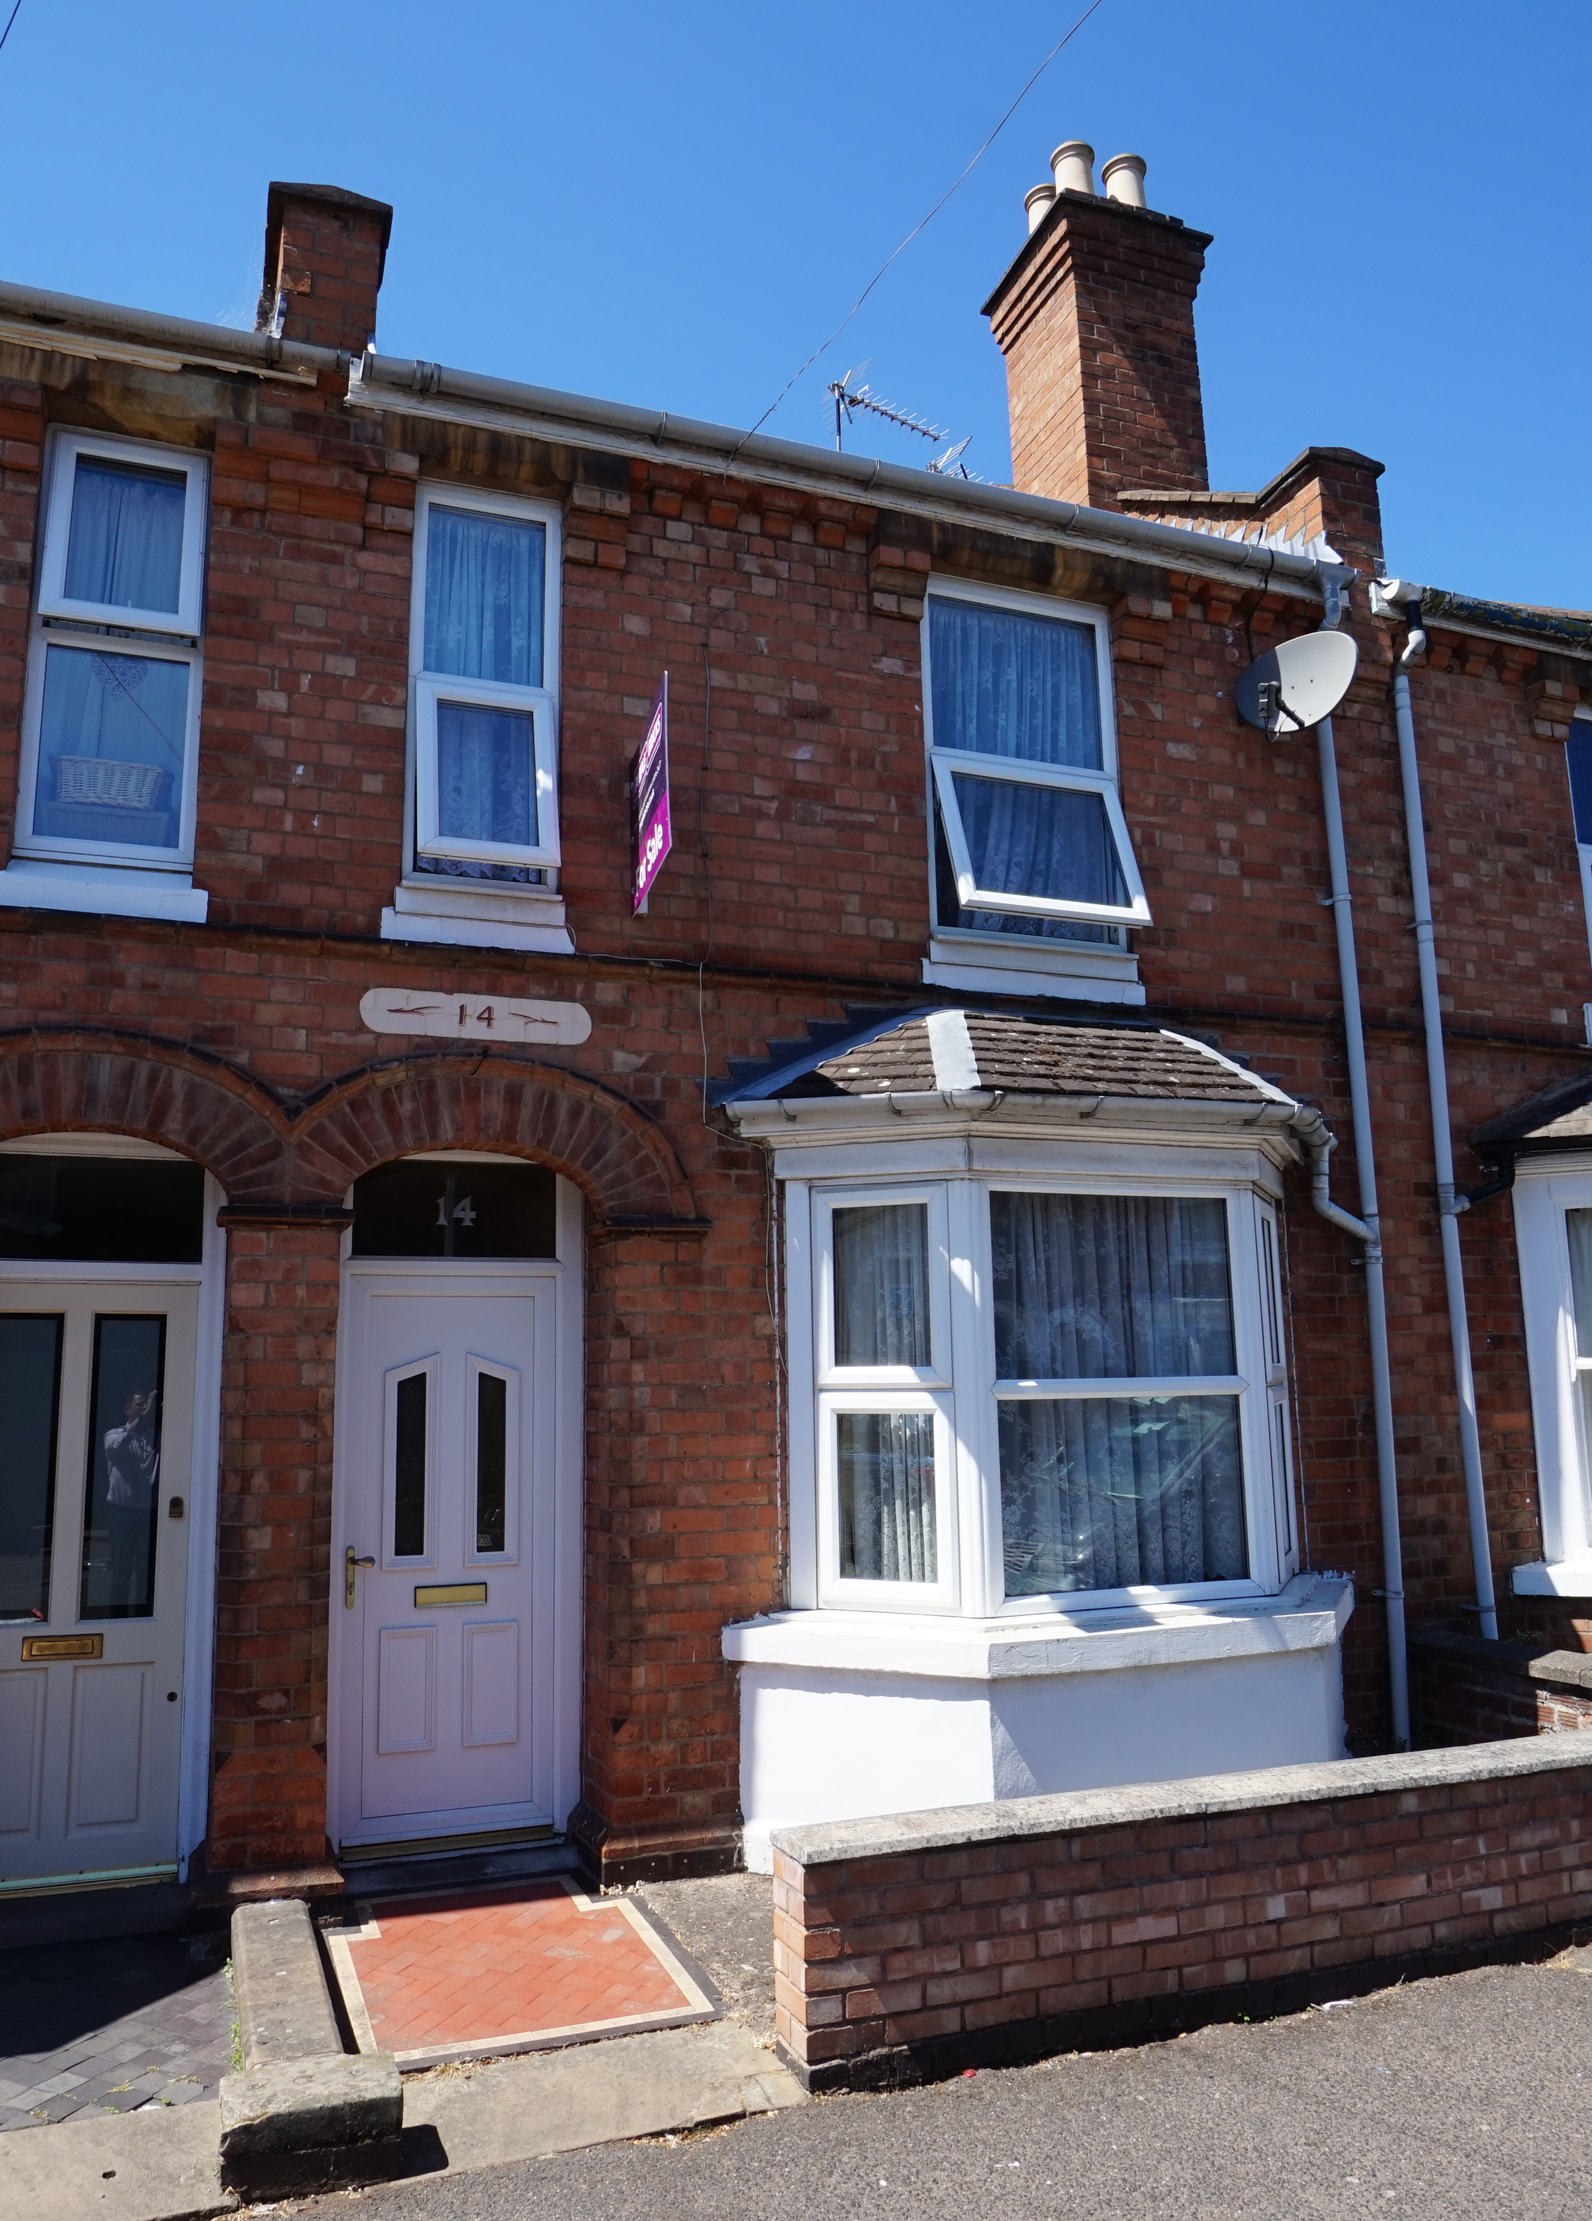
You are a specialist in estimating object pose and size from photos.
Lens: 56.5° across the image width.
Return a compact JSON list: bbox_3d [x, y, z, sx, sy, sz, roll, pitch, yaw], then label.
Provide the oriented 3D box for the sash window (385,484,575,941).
[{"bbox_3d":[-1.224,-1.531,5.729,0.706,1.922,0.200,3,-10,-22],"label":"sash window"}]

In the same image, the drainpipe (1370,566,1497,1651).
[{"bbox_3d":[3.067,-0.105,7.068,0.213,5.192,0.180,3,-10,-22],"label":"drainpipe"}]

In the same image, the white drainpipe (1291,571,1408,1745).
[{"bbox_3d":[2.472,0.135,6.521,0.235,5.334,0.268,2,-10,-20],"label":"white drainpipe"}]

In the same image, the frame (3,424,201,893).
[{"bbox_3d":[-2.410,-1.553,5.252,0.674,1.856,0.200,3,-10,-22],"label":"frame"}]

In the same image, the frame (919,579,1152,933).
[{"bbox_3d":[1.030,-1.527,6.457,0.934,1.605,0.257,2,-10,-20],"label":"frame"}]

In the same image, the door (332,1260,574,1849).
[{"bbox_3d":[-1.208,1.544,5.308,0.855,1.987,0.100,3,-10,-22],"label":"door"}]

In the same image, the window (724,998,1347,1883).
[{"bbox_3d":[1.157,1.118,5.629,2.795,3.162,0.706,2,-10,-20],"label":"window"}]

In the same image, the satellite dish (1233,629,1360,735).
[{"bbox_3d":[2.248,-1.978,6.775,0.570,0.450,0.360,-10,-13,42],"label":"satellite dish"}]

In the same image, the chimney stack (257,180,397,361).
[{"bbox_3d":[-1.869,-3.180,5.876,0.460,0.733,0.480,3,-10,-22],"label":"chimney stack"}]

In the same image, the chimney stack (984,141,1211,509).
[{"bbox_3d":[2.072,-4.913,9.745,1.040,2.606,1.040,3,-10,-22],"label":"chimney stack"}]

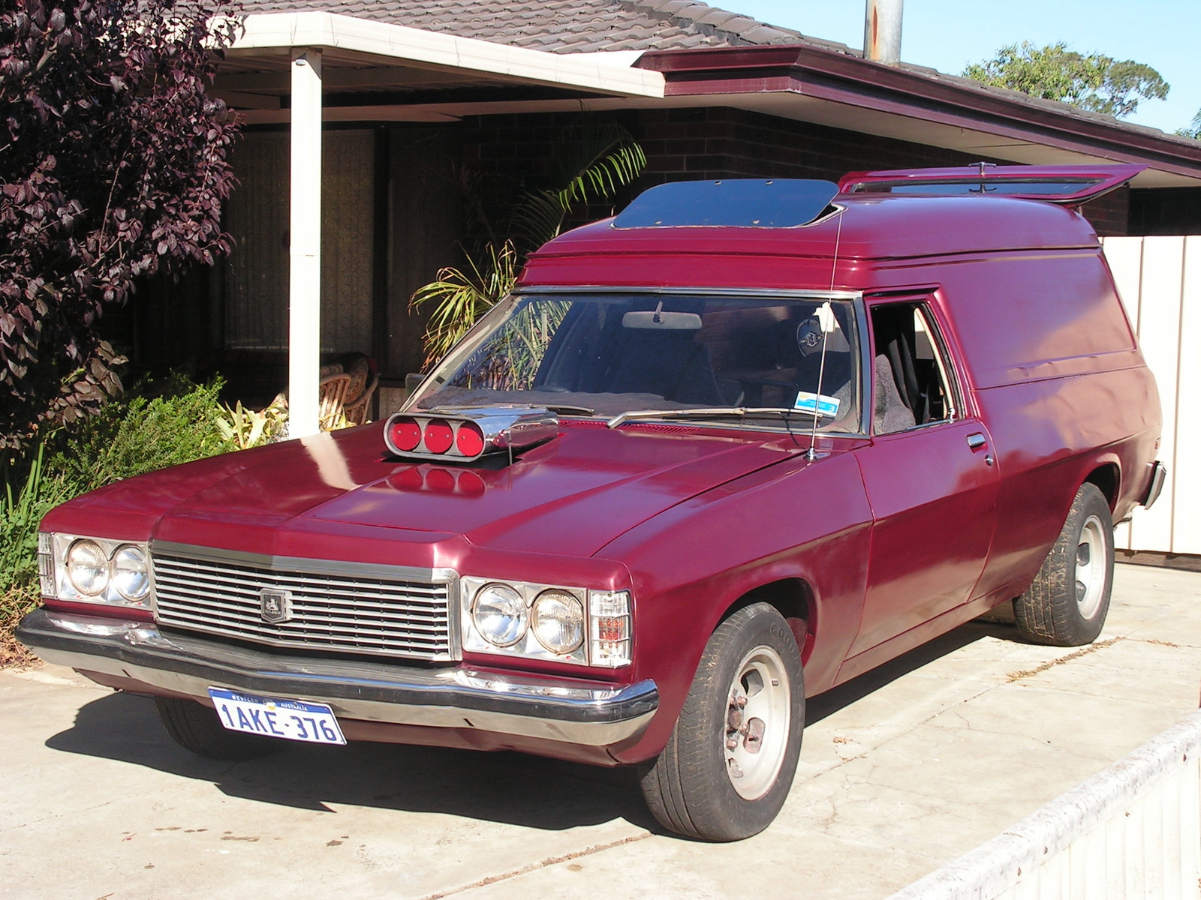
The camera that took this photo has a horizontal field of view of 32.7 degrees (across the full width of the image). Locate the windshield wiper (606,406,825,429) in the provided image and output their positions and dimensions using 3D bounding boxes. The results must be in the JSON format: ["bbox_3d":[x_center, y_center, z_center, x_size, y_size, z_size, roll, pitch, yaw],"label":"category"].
[{"bbox_3d":[0.328,-0.086,5.891,0.635,0.055,0.065,-2,5,11],"label":"windshield wiper"}]

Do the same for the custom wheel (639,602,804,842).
[{"bbox_3d":[0.317,0.671,5.203,0.220,0.600,0.600,4,7,29],"label":"custom wheel"}]

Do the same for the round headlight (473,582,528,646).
[{"bbox_3d":[-0.215,0.369,4.618,0.150,0.150,0.080,4,7,29],"label":"round headlight"}]

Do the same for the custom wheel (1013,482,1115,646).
[{"bbox_3d":[1.748,0.427,7.709,0.235,0.607,0.607,4,7,29],"label":"custom wheel"}]

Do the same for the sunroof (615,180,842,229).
[{"bbox_3d":[0.420,-0.812,6.733,0.720,0.040,0.330,4,36,29],"label":"sunroof"}]

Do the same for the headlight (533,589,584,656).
[{"bbox_3d":[-0.084,0.377,4.545,0.150,0.150,0.080,4,7,29],"label":"headlight"}]

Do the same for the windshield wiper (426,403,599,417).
[{"bbox_3d":[-0.284,-0.115,6.201,0.620,0.060,0.070,1,5,31],"label":"windshield wiper"}]

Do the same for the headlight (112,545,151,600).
[{"bbox_3d":[-1.163,0.310,5.151,0.150,0.150,0.080,4,7,29],"label":"headlight"}]

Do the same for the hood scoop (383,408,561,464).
[{"bbox_3d":[-0.324,-0.049,5.492,0.320,0.132,0.430,4,7,29],"label":"hood scoop"}]

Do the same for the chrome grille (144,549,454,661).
[{"bbox_3d":[-0.734,0.355,4.806,0.900,0.200,0.120,4,7,29],"label":"chrome grille"}]

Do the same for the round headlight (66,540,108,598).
[{"bbox_3d":[-1.294,0.302,5.224,0.150,0.150,0.080,4,7,29],"label":"round headlight"}]

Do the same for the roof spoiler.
[{"bbox_3d":[1.556,-1.132,8.722,1.390,0.110,0.610,4,21,29],"label":"roof spoiler"}]

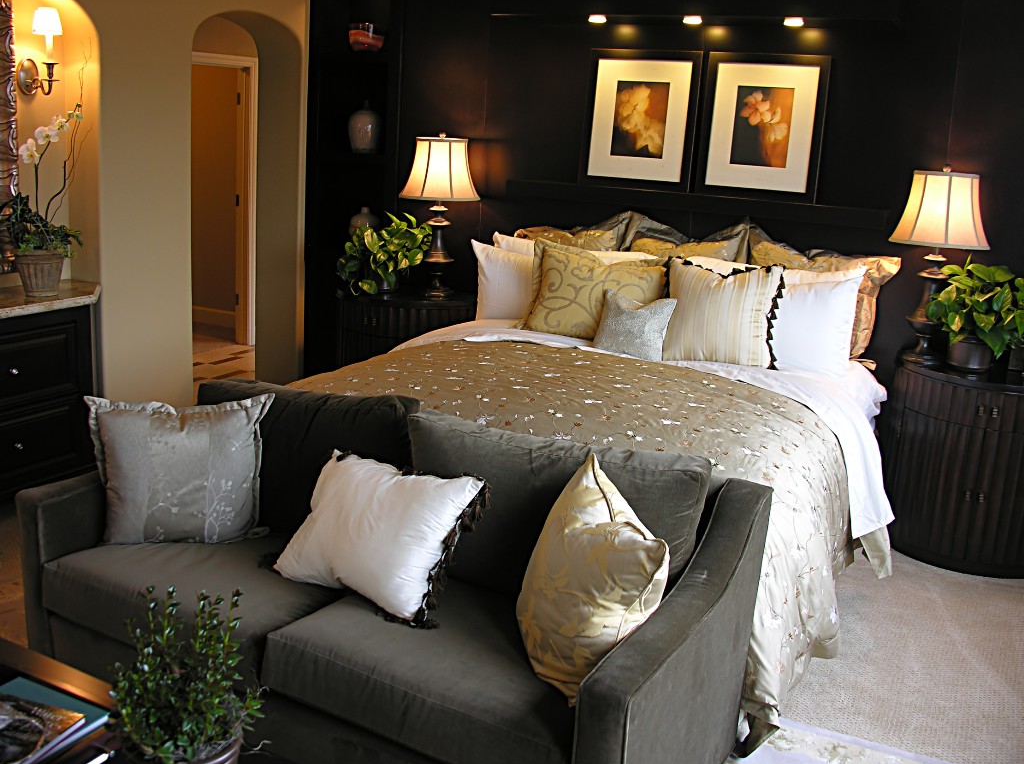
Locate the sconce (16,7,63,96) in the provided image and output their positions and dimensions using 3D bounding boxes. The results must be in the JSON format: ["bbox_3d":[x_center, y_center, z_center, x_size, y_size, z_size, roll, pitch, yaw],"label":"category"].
[{"bbox_3d":[-1.981,-1.396,4.364,0.210,0.390,0.130,10,15,28],"label":"sconce"}]

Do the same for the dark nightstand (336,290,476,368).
[{"bbox_3d":[-0.599,-0.077,5.325,0.870,0.760,0.500,10,15,28],"label":"dark nightstand"}]

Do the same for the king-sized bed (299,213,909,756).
[{"bbox_3d":[0.247,0.057,3.884,2.160,1.200,2.080,10,15,28],"label":"king-sized bed"}]

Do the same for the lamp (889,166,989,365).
[{"bbox_3d":[1.647,-0.443,4.005,0.410,0.780,0.410,10,15,28],"label":"lamp"}]

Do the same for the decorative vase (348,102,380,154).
[{"bbox_3d":[-0.796,-1.379,5.622,0.190,0.280,0.190,3,13,-1],"label":"decorative vase"}]

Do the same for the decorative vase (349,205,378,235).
[{"bbox_3d":[-0.812,-0.837,5.734,0.190,0.260,0.190,10,15,28],"label":"decorative vase"}]

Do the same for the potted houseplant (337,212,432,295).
[{"bbox_3d":[-0.650,-0.655,5.276,0.470,0.420,0.440,3,13,-1],"label":"potted houseplant"}]

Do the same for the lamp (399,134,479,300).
[{"bbox_3d":[-0.366,-0.809,5.114,0.410,0.780,0.410,3,13,-1],"label":"lamp"}]

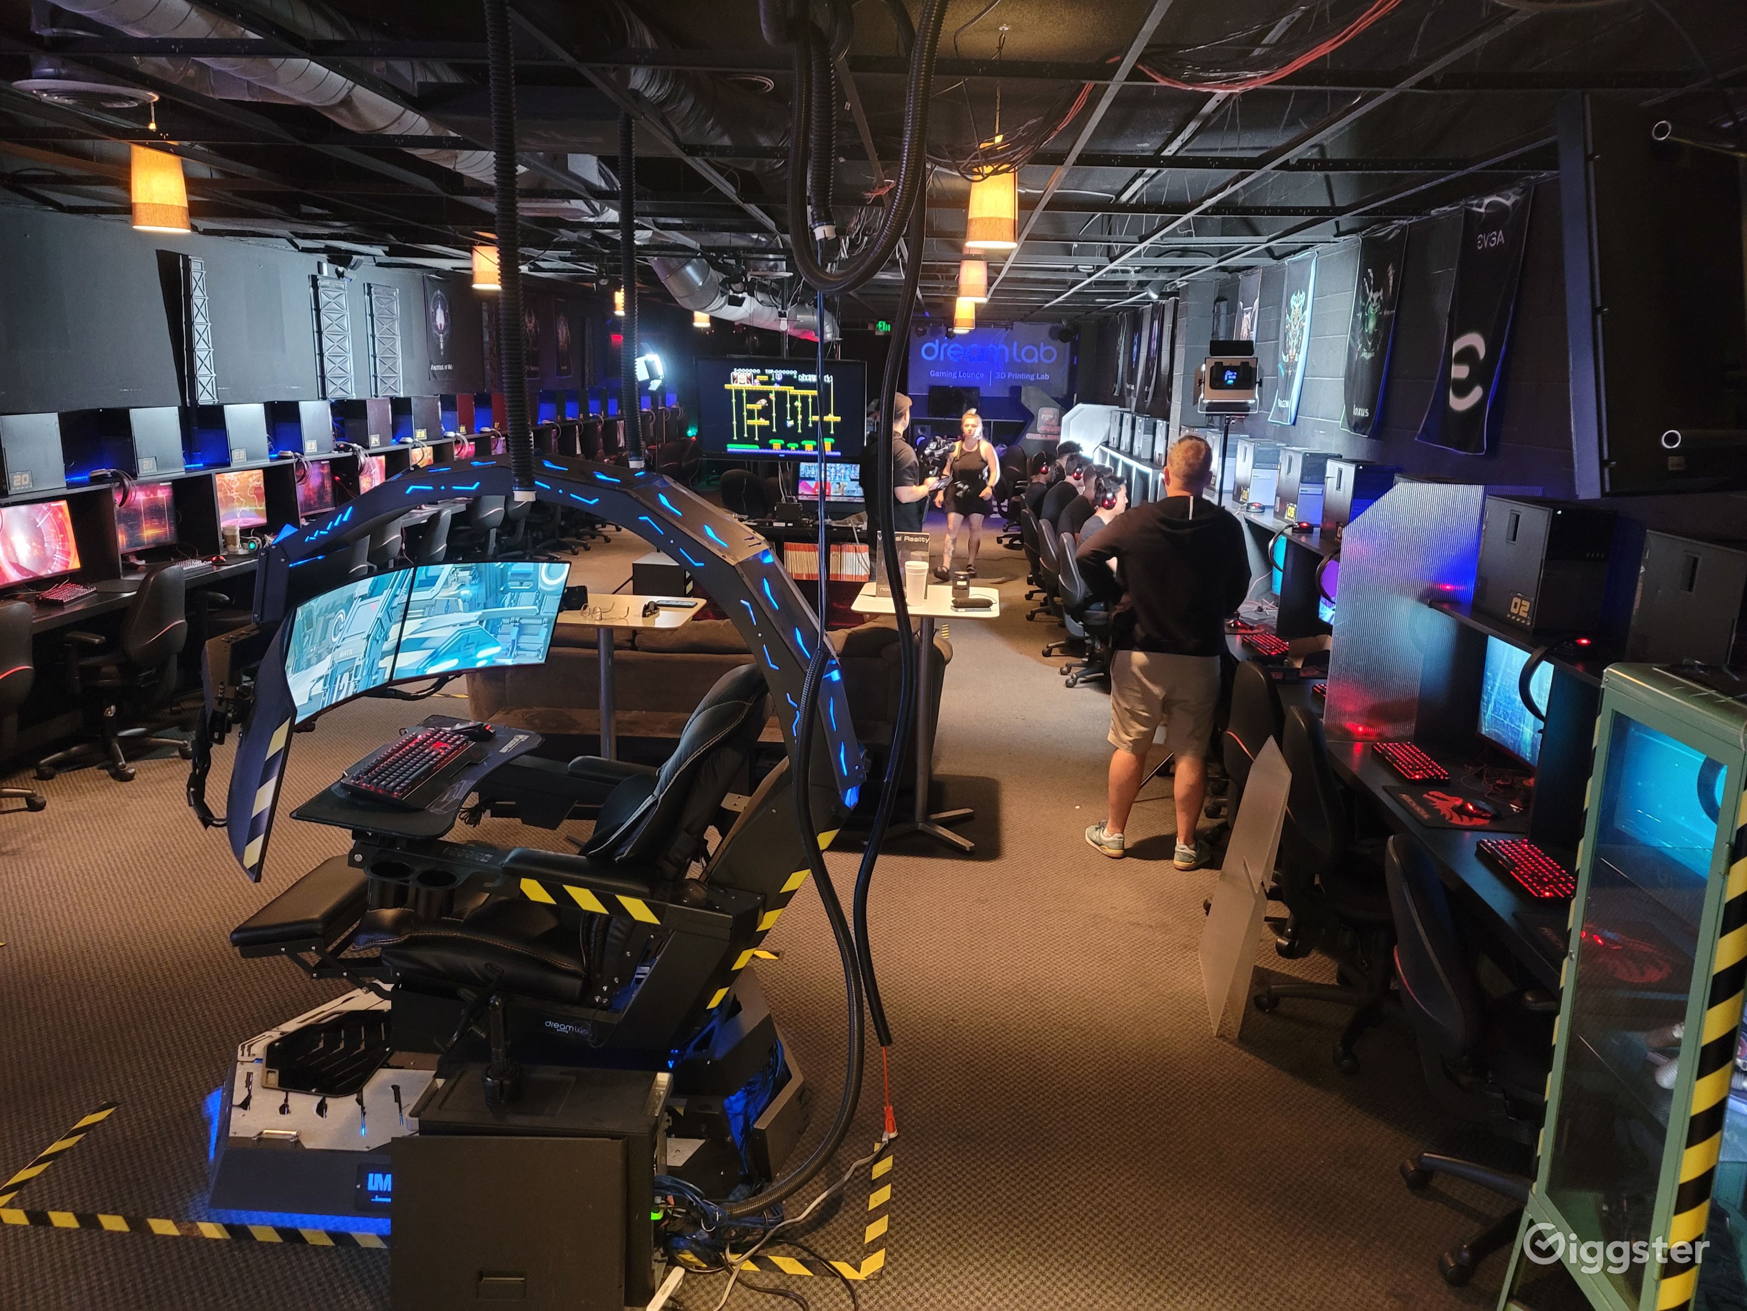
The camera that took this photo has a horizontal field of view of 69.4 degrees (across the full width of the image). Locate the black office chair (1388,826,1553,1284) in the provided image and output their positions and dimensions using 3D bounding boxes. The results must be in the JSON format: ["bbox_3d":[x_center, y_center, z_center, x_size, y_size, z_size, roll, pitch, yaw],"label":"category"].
[{"bbox_3d":[1.491,0.878,2.849,0.680,1.000,0.630,2,13,3],"label":"black office chair"}]

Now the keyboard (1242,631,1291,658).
[{"bbox_3d":[1.782,-0.048,5.741,0.126,0.038,0.355,2,13,3],"label":"keyboard"}]

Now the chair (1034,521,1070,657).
[{"bbox_3d":[1.527,-0.488,9.197,0.680,1.020,0.640,0,13,-7],"label":"chair"}]

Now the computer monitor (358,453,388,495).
[{"bbox_3d":[-3.892,-1.385,9.738,0.050,0.345,0.550,2,13,3],"label":"computer monitor"}]

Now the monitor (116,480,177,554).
[{"bbox_3d":[-4.044,-0.764,6.981,0.050,0.345,0.550,2,13,3],"label":"monitor"}]

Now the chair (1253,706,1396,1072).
[{"bbox_3d":[1.532,0.659,3.762,0.680,1.020,0.630,2,13,0],"label":"chair"}]

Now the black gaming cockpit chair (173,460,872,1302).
[{"bbox_3d":[-0.922,0.394,3.316,1.800,1.770,1.720,2,13,3],"label":"black gaming cockpit chair"}]

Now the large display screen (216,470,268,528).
[{"bbox_3d":[-3.991,-0.978,7.947,0.050,0.345,0.550,2,13,3],"label":"large display screen"}]

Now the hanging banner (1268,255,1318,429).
[{"bbox_3d":[2.295,-1.732,6.997,0.090,0.900,0.610,2,13,3],"label":"hanging banner"}]

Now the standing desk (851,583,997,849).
[{"bbox_3d":[0.228,0.273,5.608,0.630,1.050,0.630,0,13,-3],"label":"standing desk"}]

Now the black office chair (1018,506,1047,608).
[{"bbox_3d":[1.538,-0.706,10.174,0.680,1.020,0.640,0,13,-4],"label":"black office chair"}]

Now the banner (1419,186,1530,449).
[{"bbox_3d":[2.182,-1.195,4.667,0.100,0.900,0.570,2,13,3],"label":"banner"}]

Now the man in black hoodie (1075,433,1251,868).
[{"bbox_3d":[1.143,-0.014,5.069,0.670,1.740,0.400,3,13,5],"label":"man in black hoodie"}]

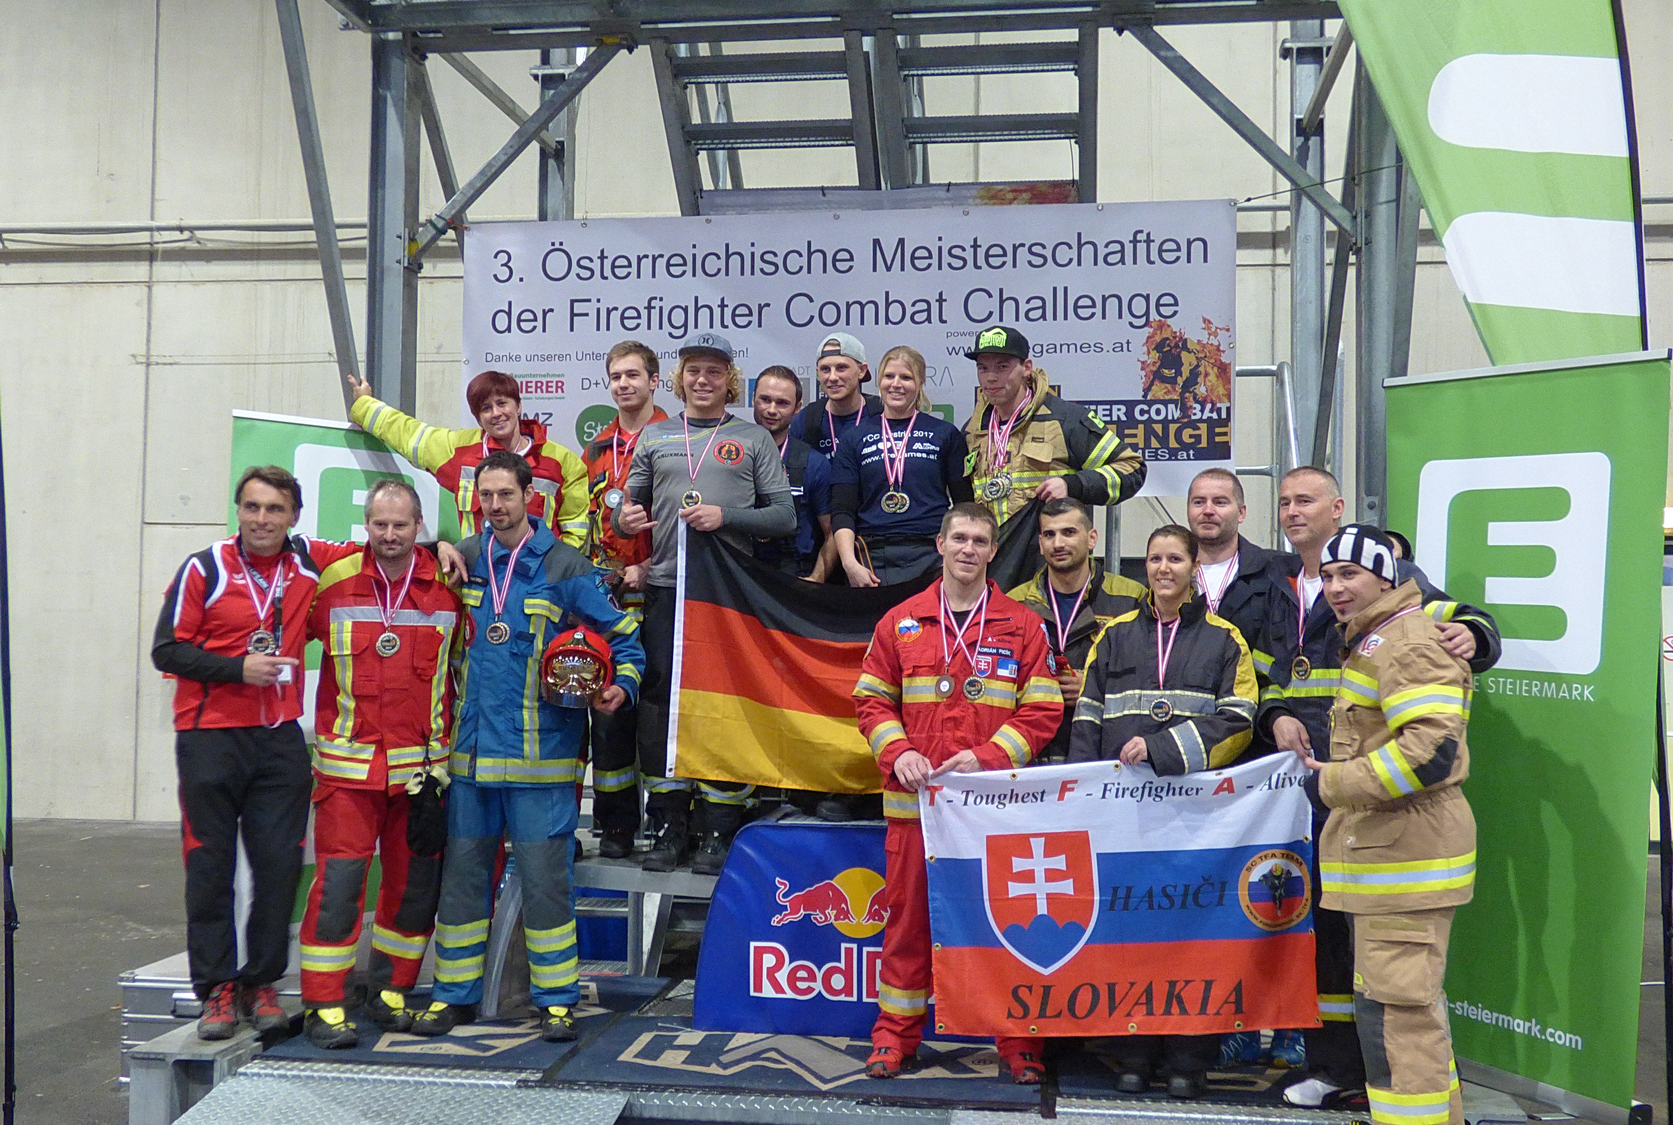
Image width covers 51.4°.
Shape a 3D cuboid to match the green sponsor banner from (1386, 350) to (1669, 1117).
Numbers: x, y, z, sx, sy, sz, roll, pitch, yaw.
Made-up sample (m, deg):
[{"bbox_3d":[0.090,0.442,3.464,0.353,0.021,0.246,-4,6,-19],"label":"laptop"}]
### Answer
[{"bbox_3d":[1.945,0.483,5.120,0.120,2.130,1.000,4,-2,-30],"label":"green sponsor banner"}]

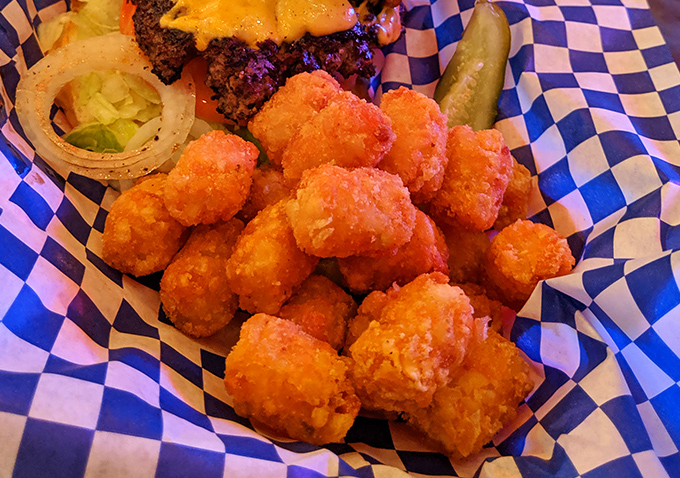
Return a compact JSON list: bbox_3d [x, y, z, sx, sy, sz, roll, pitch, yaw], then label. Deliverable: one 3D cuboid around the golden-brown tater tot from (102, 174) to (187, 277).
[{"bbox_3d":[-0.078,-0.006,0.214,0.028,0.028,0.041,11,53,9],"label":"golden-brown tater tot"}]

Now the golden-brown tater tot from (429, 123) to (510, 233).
[{"bbox_3d":[0.049,-0.023,0.199,0.027,0.027,0.040,16,75,14],"label":"golden-brown tater tot"}]

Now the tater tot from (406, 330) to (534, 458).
[{"bbox_3d":[0.041,0.049,0.168,0.038,0.028,0.028,-39,57,-10],"label":"tater tot"}]

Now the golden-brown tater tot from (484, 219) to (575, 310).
[{"bbox_3d":[0.057,0.008,0.160,0.022,0.029,0.022,-6,46,-30],"label":"golden-brown tater tot"}]

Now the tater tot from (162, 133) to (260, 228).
[{"bbox_3d":[-0.039,-0.019,0.163,0.022,0.022,0.029,37,73,28],"label":"tater tot"}]

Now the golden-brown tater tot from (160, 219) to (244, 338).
[{"bbox_3d":[-0.051,0.015,0.200,0.027,0.027,0.041,9,45,8],"label":"golden-brown tater tot"}]

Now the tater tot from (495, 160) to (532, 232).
[{"bbox_3d":[0.065,-0.018,0.215,0.026,0.026,0.035,7,69,6],"label":"tater tot"}]

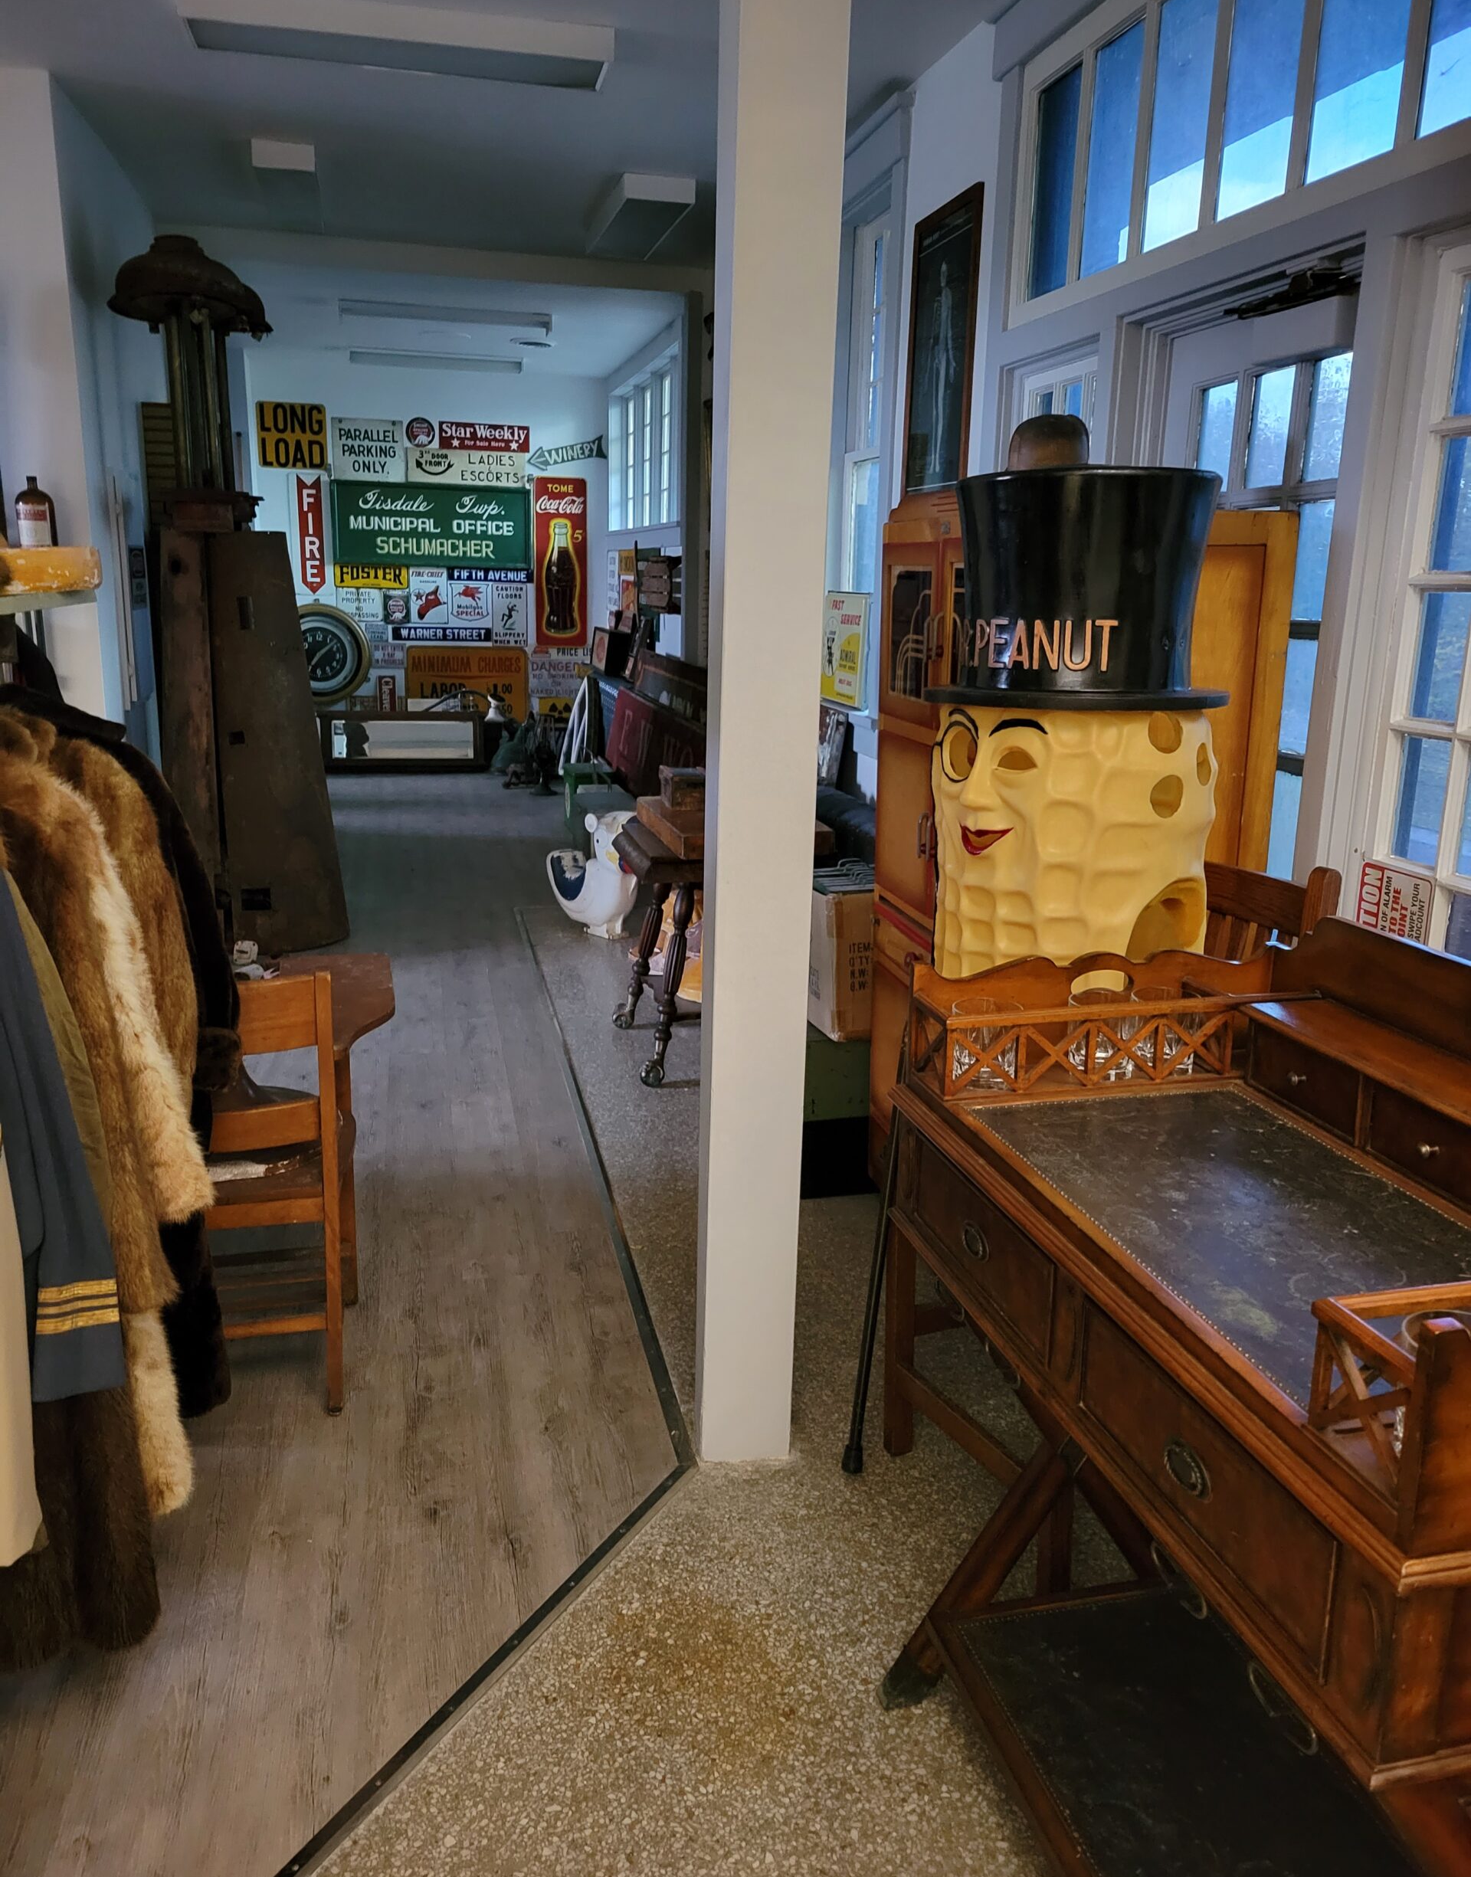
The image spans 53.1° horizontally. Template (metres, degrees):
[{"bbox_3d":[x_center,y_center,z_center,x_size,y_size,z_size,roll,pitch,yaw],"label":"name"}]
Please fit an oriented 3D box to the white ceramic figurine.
[{"bbox_3d":[-0.631,-0.294,6.599,0.370,0.550,0.270,4,14,12],"label":"white ceramic figurine"}]

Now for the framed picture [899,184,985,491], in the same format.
[{"bbox_3d":[0.648,-1.860,4.715,0.030,0.890,0.600,-2,14,-13],"label":"framed picture"}]

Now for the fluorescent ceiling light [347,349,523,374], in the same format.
[{"bbox_3d":[-2.172,-4.190,10.758,1.220,0.090,0.270,-2,14,-13],"label":"fluorescent ceiling light"}]

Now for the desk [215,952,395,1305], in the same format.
[{"bbox_3d":[-1.036,0.443,3.389,0.520,0.640,0.760,-2,14,-13],"label":"desk"}]

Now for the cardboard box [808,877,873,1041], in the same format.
[{"bbox_3d":[0.383,0.022,3.971,0.400,0.380,0.380,-4,15,-22],"label":"cardboard box"}]

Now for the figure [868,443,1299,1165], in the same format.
[{"bbox_3d":[0.611,-0.246,2.642,0.500,1.150,0.510,-9,17,-36],"label":"figure"}]

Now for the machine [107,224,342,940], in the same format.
[{"bbox_3d":[-2.099,-1.382,6.139,0.620,2.820,0.620,14,18,41],"label":"machine"}]

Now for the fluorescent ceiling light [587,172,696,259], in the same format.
[{"bbox_3d":[-0.450,-3.277,6.729,0.280,0.090,1.200,-2,14,-13],"label":"fluorescent ceiling light"}]

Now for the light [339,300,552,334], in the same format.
[{"bbox_3d":[-1.721,-3.696,8.799,1.230,0.095,0.280,-2,14,-13],"label":"light"}]

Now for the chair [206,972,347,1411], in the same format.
[{"bbox_3d":[-1.006,0.441,2.898,0.450,0.875,0.530,-2,14,-13],"label":"chair"}]

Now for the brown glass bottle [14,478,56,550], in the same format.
[{"bbox_3d":[-0.976,-0.593,2.054,0.062,0.104,0.062,-5,15,-24],"label":"brown glass bottle"}]

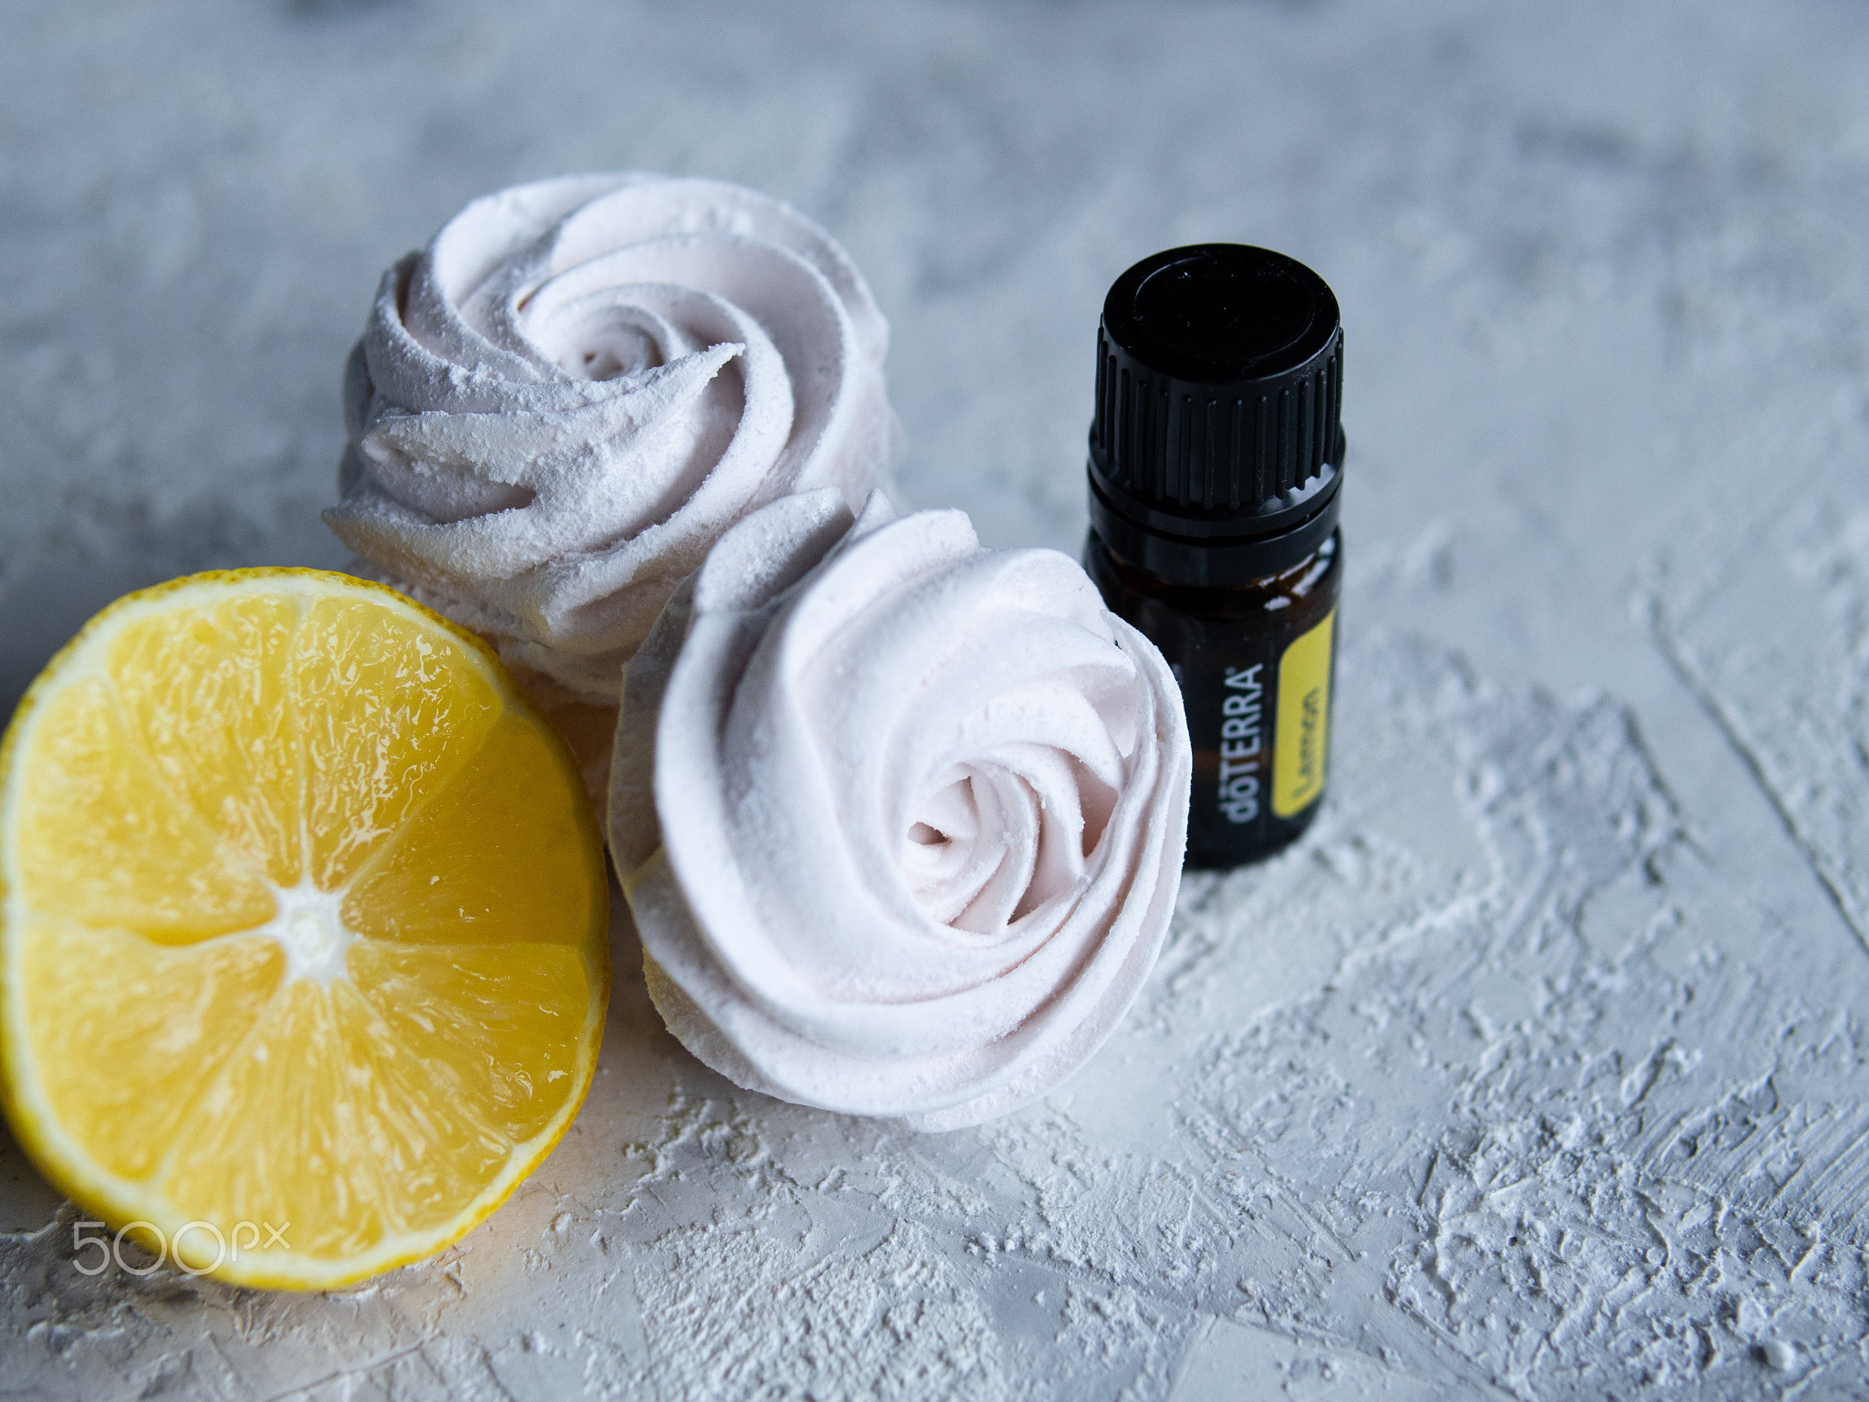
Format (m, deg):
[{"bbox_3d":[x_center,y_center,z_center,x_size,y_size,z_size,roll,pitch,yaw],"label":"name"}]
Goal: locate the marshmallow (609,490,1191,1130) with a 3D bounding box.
[{"bbox_3d":[-0.002,0.009,0.260,0.049,0.051,0.035,0,8,-11],"label":"marshmallow"}]

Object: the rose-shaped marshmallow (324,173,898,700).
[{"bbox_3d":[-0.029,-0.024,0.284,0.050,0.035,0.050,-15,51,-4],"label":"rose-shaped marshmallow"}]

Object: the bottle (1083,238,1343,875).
[{"bbox_3d":[0.024,-0.012,0.282,0.022,0.054,0.022,-1,42,1],"label":"bottle"}]

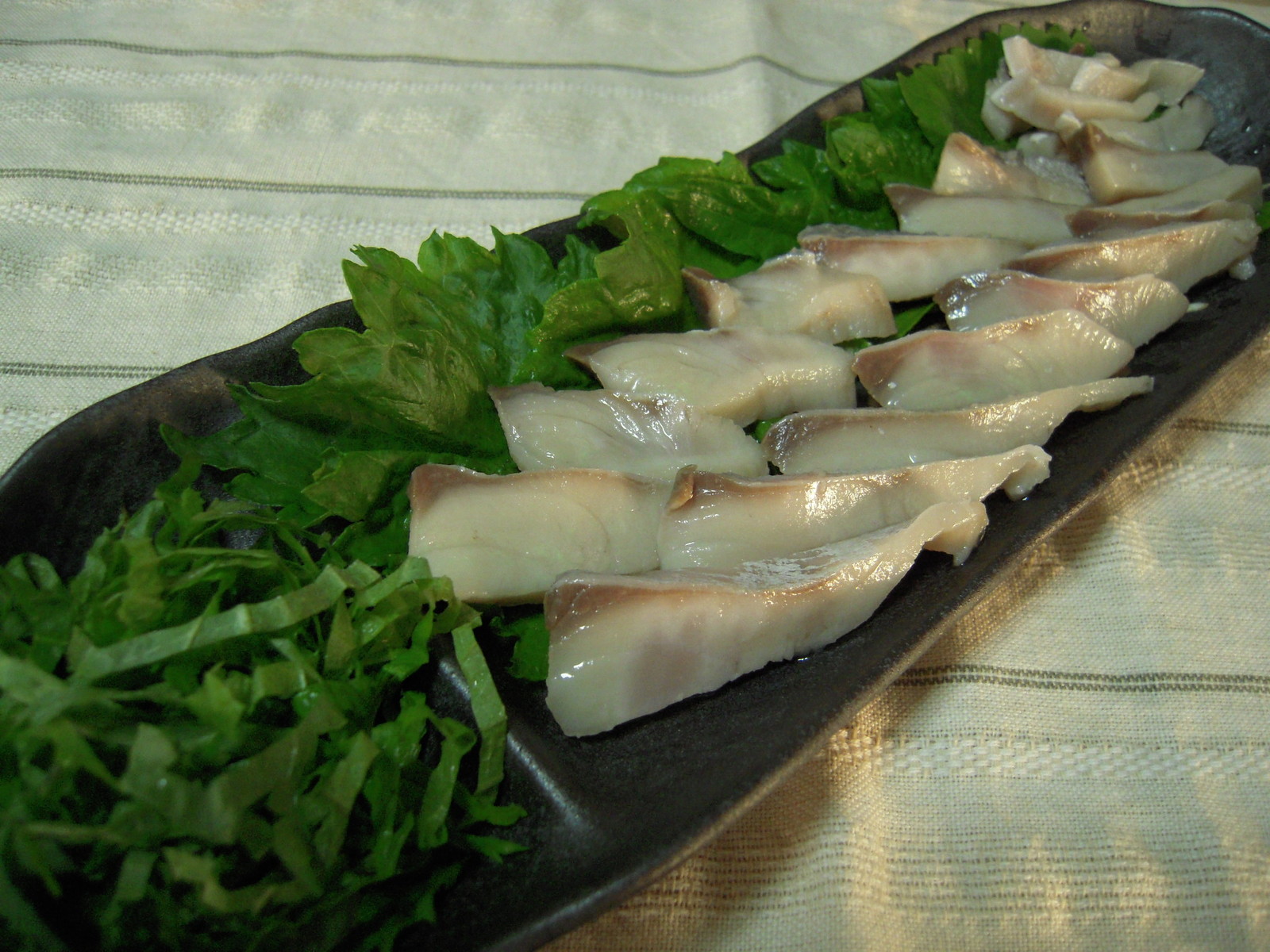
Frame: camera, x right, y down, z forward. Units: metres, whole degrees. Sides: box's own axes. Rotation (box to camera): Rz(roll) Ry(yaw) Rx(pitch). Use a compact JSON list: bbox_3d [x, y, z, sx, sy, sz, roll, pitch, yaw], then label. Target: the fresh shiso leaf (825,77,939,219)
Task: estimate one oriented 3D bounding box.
[{"bbox_3d":[0.067,-0.086,0.273,0.036,0.022,0.047,-10,51,-10],"label":"fresh shiso leaf"}]

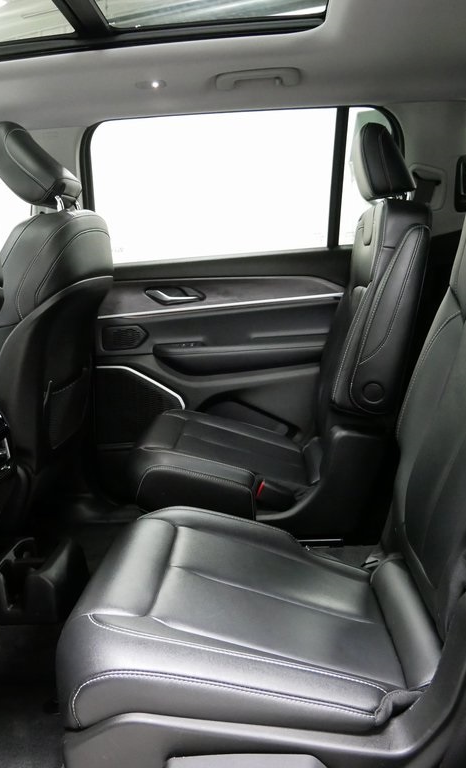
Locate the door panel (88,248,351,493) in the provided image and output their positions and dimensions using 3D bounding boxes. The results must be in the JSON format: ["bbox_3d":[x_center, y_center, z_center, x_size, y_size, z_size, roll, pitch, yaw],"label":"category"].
[{"bbox_3d":[0.026,-0.023,2.113,0.924,0.721,0.132,-2,10,1],"label":"door panel"}]

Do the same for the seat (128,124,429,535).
[{"bbox_3d":[0.095,-0.129,1.749,0.710,0.969,0.548,-2,10,1],"label":"seat"}]

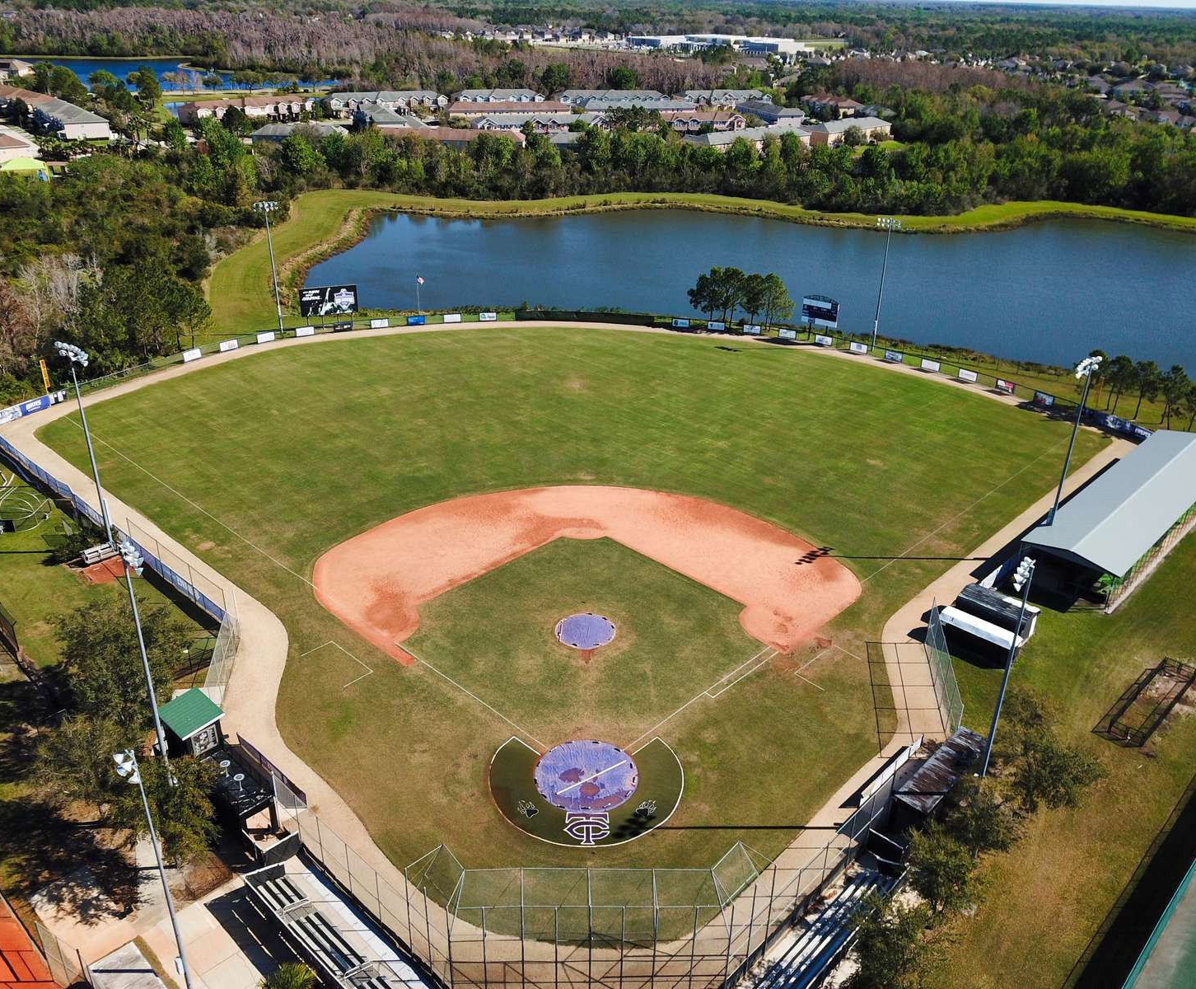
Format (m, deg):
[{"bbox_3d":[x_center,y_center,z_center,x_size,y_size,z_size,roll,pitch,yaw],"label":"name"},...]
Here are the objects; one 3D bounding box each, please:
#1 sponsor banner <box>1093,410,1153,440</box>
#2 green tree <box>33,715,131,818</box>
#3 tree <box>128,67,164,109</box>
[{"bbox_3d":[67.460,-8.584,127.481,0.200,1.800,9.200,-13,30,-26],"label":"sponsor banner"},{"bbox_3d":[-33.030,18.515,65.185,6.800,7.100,6.800,0,27,-1],"label":"green tree"},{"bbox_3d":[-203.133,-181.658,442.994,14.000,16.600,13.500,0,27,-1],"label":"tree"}]

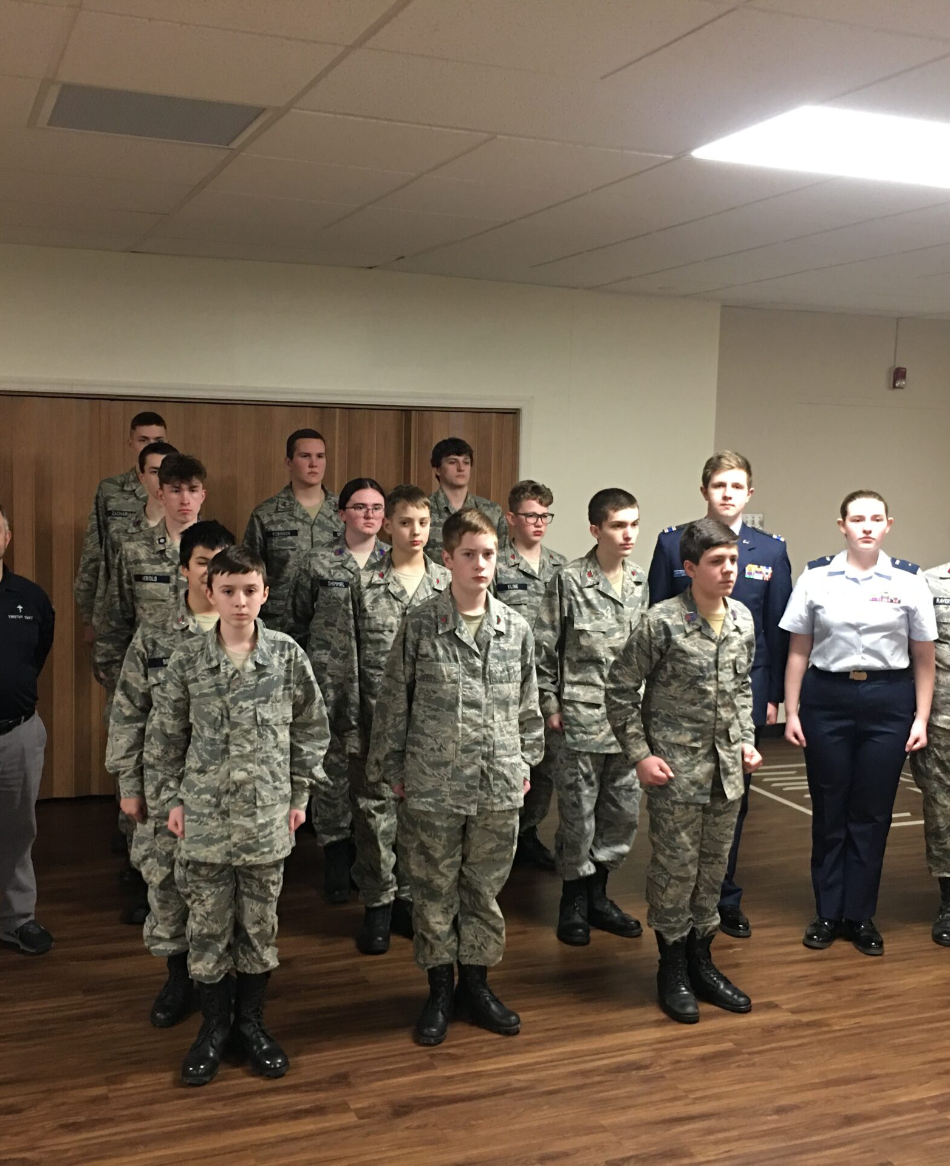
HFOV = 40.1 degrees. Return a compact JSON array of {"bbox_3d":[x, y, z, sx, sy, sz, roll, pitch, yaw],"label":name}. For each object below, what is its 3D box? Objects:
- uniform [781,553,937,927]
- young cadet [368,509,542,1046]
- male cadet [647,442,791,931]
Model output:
[{"bbox_3d":[1.413,0.587,4.801,0.560,1.407,0.300,3,6,13],"label":"uniform"},{"bbox_3d":[-0.040,0.576,3.951,0.500,1.597,0.320,-1,6,-19],"label":"young cadet"},{"bbox_3d":[0.894,0.411,4.887,0.530,1.800,0.340,2,6,3],"label":"male cadet"}]

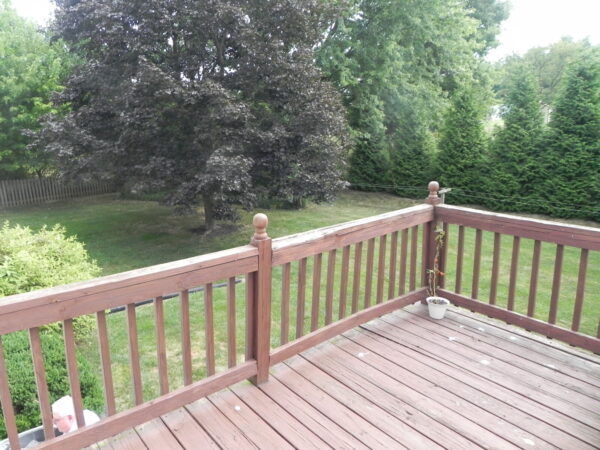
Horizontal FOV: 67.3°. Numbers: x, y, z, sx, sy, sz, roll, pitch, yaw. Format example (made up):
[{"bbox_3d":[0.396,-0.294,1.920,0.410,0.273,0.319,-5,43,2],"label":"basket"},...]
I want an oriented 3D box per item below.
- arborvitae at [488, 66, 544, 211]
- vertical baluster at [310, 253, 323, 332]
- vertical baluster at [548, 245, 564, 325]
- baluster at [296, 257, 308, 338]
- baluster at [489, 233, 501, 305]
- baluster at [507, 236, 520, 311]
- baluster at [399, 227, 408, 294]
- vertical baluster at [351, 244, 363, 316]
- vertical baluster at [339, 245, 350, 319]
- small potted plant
[{"bbox_3d":[8.570,-3.473,17.839,2.400,5.500,2.400,6,15,25],"label":"arborvitae"},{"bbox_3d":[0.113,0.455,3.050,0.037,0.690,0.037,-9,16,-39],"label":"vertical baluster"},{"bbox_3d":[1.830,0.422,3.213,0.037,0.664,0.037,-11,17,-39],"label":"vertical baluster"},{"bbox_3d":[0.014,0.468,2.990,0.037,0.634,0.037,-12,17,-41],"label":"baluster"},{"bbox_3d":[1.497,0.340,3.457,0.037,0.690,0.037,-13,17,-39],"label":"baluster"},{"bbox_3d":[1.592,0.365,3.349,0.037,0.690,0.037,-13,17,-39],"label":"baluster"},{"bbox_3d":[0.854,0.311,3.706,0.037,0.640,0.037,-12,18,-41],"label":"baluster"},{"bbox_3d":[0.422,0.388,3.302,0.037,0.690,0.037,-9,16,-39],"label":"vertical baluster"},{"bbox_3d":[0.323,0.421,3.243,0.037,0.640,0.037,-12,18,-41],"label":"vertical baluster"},{"bbox_3d":[1.145,0.401,3.728,0.190,0.730,0.185,4,14,18],"label":"small potted plant"}]

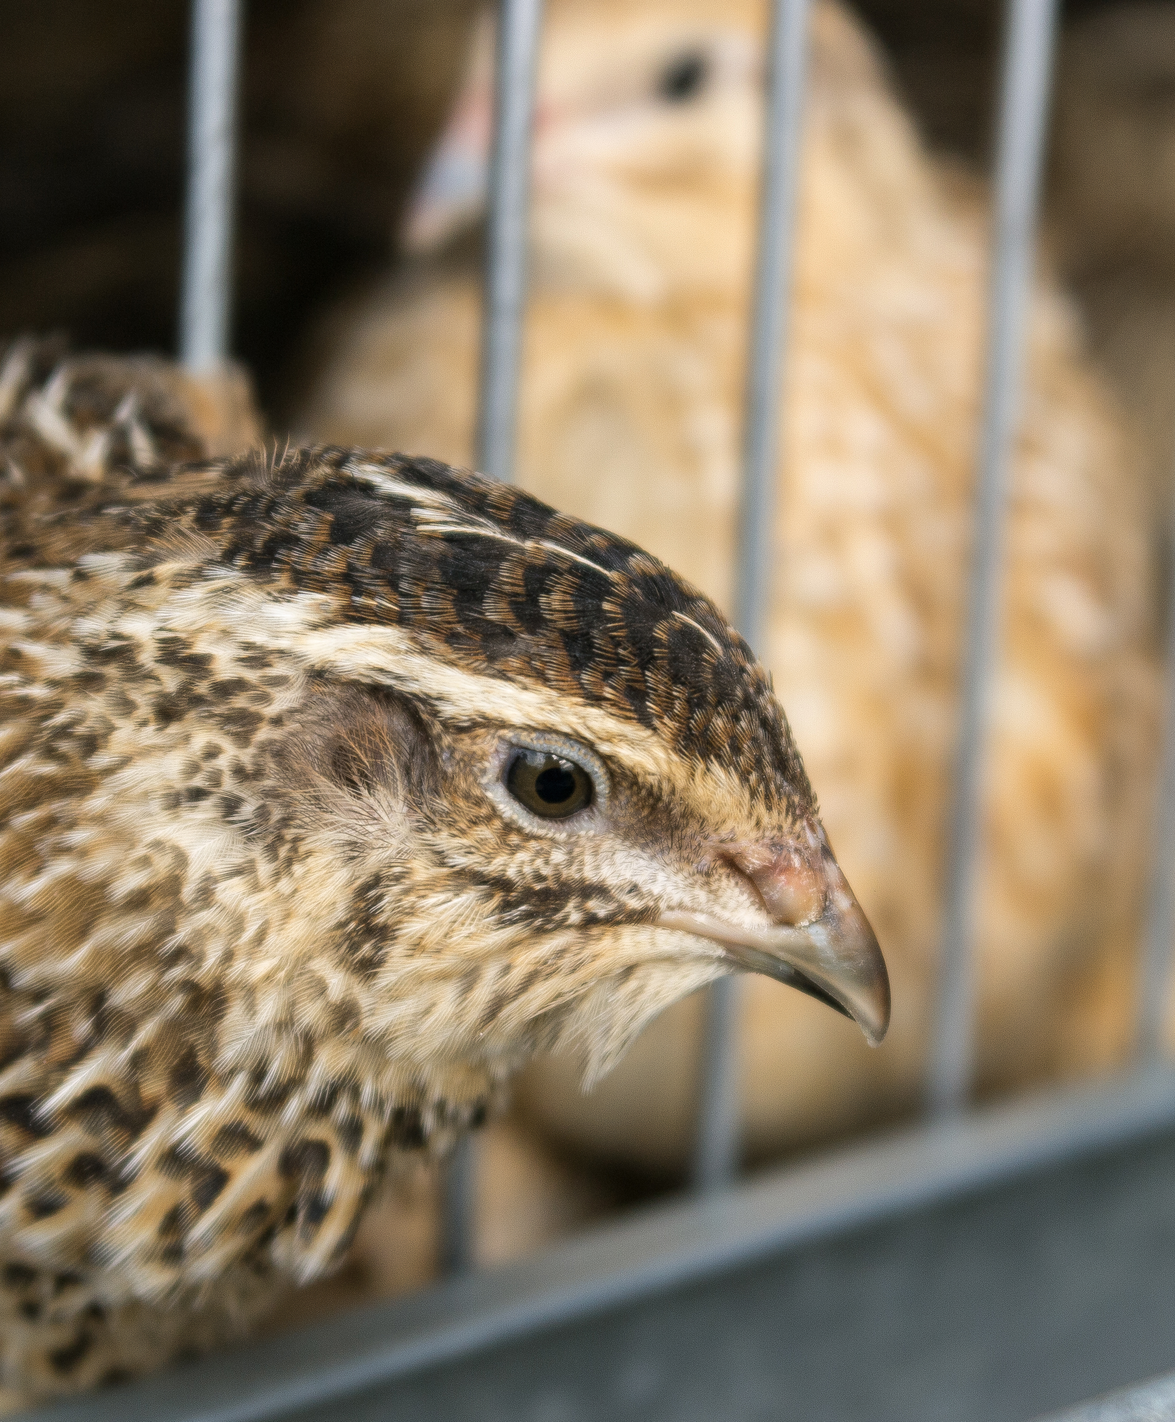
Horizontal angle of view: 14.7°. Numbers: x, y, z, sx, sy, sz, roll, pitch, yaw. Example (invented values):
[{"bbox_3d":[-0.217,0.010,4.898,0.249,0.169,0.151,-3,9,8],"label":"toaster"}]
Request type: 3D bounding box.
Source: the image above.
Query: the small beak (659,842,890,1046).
[{"bbox_3d":[0.015,0.014,0.310,0.018,0.010,0.008,32,11,6],"label":"small beak"}]

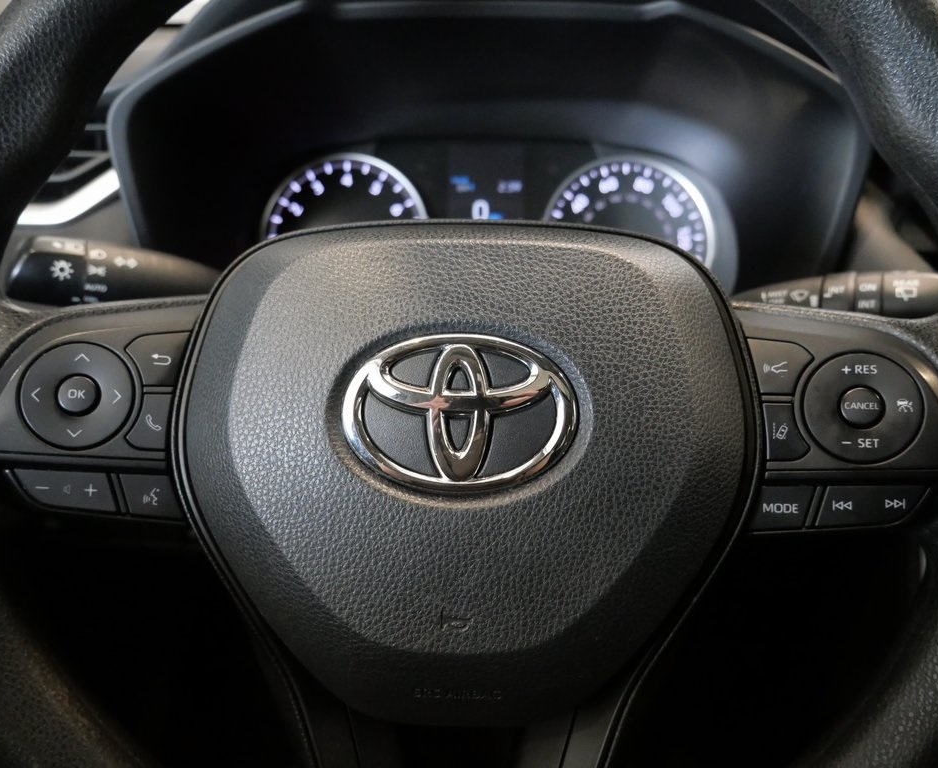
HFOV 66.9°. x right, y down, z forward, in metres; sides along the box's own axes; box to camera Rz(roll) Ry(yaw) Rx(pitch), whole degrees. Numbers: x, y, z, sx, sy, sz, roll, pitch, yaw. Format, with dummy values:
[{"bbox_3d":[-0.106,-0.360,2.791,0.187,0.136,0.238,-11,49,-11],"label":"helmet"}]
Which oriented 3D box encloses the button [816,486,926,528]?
[{"bbox_3d":[0.121,0.038,0.217,0.034,0.013,0.009,1,-8,5],"label":"button"}]

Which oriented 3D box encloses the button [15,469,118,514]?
[{"bbox_3d":[-0.127,0.034,0.226,0.034,0.014,0.009,1,-8,-2],"label":"button"}]

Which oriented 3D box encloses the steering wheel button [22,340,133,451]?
[{"bbox_3d":[-0.123,0.004,0.225,0.037,0.036,0.010,1,-12,-2],"label":"steering wheel button"}]

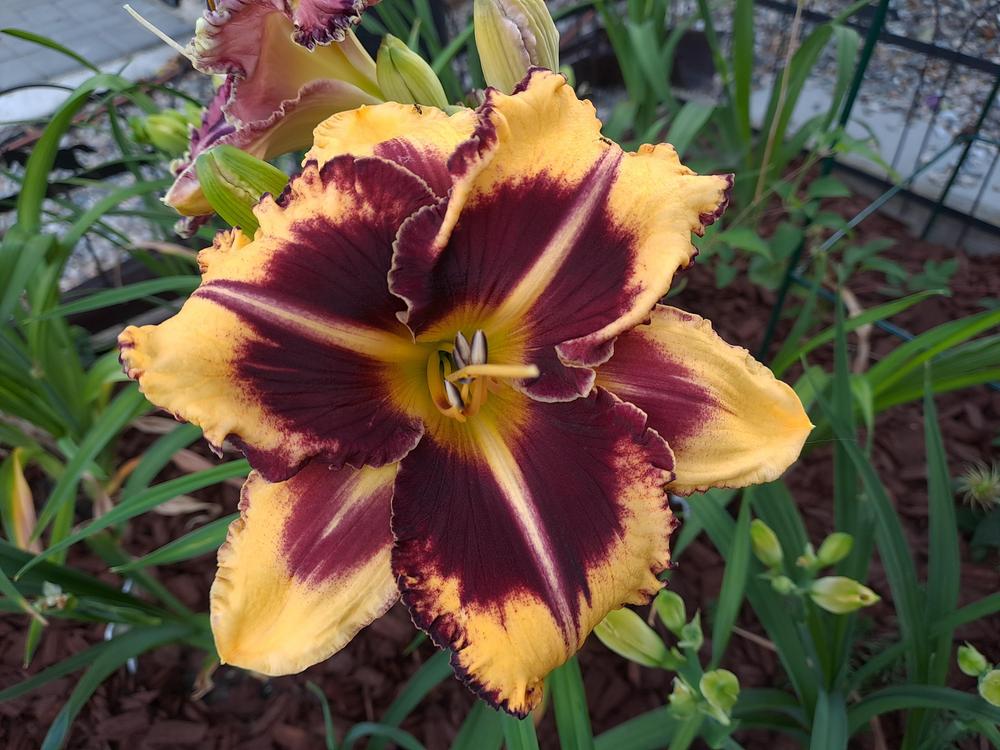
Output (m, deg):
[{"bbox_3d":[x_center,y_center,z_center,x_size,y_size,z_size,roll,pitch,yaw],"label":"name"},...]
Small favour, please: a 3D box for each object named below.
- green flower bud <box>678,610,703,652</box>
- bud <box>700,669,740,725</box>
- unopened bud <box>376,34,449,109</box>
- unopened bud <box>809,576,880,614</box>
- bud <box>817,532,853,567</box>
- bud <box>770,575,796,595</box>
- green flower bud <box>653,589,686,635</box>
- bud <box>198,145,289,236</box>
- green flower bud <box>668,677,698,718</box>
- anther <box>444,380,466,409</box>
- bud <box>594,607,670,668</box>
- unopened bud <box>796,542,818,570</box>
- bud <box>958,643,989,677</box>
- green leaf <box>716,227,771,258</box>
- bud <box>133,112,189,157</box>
[{"bbox_3d":[0.099,0.133,0.375,0.011,0.021,0.011,8,24,-4],"label":"green flower bud"},{"bbox_3d":[0.112,0.165,0.370,0.020,0.025,0.018,0,30,0],"label":"bud"},{"bbox_3d":[-0.030,-0.105,0.250,0.017,0.038,0.017,-44,41,12],"label":"unopened bud"},{"bbox_3d":[0.191,0.122,0.400,0.043,0.020,0.020,-1,74,37],"label":"unopened bud"},{"bbox_3d":[0.185,0.097,0.400,0.015,0.026,0.015,-9,46,-50],"label":"bud"},{"bbox_3d":[0.165,0.122,0.420,0.015,0.009,0.009,27,33,-27],"label":"bud"},{"bbox_3d":[0.085,0.118,0.360,0.014,0.026,0.014,-23,5,5],"label":"green flower bud"},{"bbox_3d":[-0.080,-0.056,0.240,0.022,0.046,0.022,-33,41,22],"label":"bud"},{"bbox_3d":[0.095,0.167,0.375,0.015,0.020,0.014,-5,29,3],"label":"green flower bud"},{"bbox_3d":[-0.013,0.005,0.203,0.003,0.010,0.003,-30,12,6],"label":"anther"},{"bbox_3d":[0.066,0.131,0.360,0.048,0.021,0.021,34,79,-1],"label":"bud"},{"bbox_3d":[0.151,0.089,0.355,0.009,0.013,0.009,6,43,24],"label":"unopened bud"},{"bbox_3d":[0.269,0.162,0.410,0.015,0.015,0.024,-44,72,11],"label":"bud"},{"bbox_3d":[0.322,-0.173,0.950,0.065,0.020,0.045,15,44,15],"label":"green leaf"},{"bbox_3d":[-0.175,-0.127,0.380,0.018,0.036,0.018,-51,47,-2],"label":"bud"}]

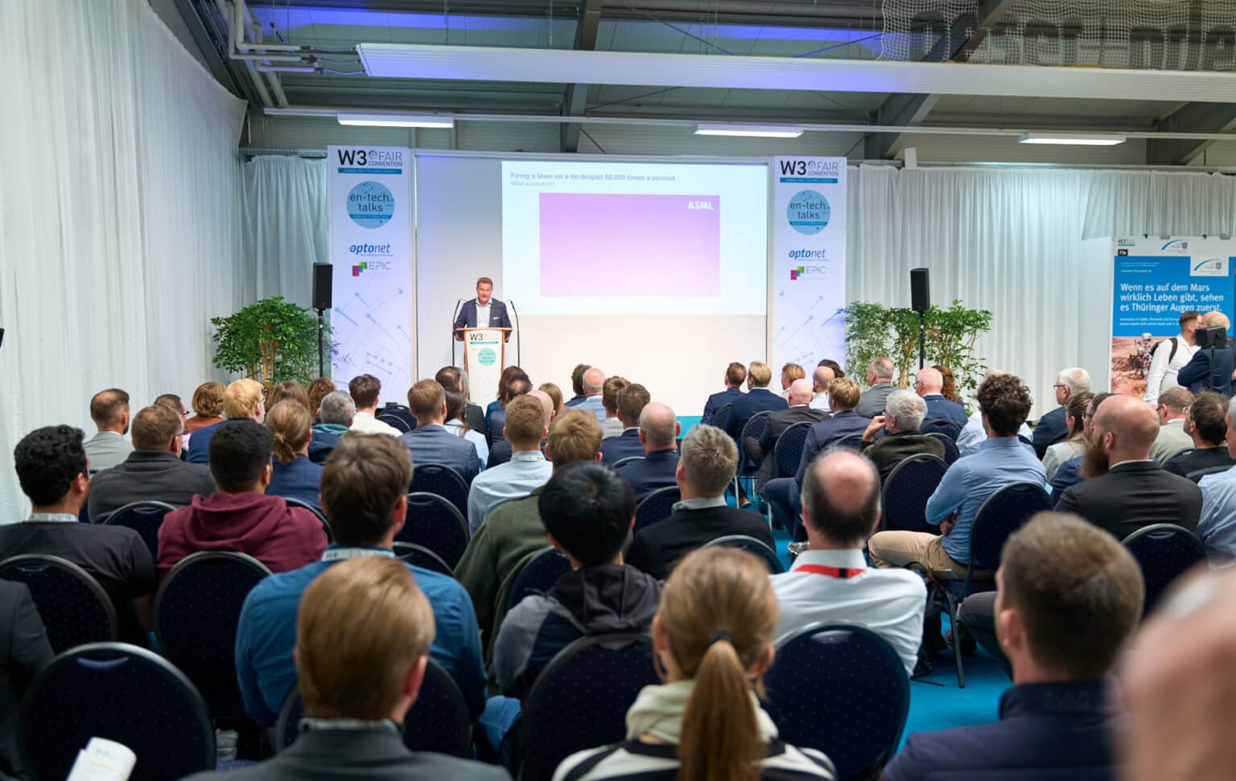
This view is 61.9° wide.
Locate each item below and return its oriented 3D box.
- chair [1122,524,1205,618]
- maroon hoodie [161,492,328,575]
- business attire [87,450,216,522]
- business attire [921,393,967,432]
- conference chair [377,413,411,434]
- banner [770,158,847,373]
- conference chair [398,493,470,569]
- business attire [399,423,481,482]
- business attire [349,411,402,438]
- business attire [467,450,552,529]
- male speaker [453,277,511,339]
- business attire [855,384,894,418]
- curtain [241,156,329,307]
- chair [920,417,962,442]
[{"bbox_3d":[1.871,0.895,3.931,0.440,0.885,0.550,-1,3,-16],"label":"chair"},{"bbox_3d":[-1.250,0.620,3.436,0.530,0.571,0.360,0,3,-3],"label":"maroon hoodie"},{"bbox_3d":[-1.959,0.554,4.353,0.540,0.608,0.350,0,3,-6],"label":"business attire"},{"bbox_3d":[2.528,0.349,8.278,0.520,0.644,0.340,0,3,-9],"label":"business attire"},{"bbox_3d":[-1.941,0.643,8.772,0.450,0.920,0.560,0,3,-6],"label":"conference chair"},{"bbox_3d":[2.503,-1.339,13.445,1.020,3.420,0.100,0,3,-8],"label":"banner"},{"bbox_3d":[-0.874,0.872,4.689,0.460,0.890,0.570,0,3,-8],"label":"conference chair"},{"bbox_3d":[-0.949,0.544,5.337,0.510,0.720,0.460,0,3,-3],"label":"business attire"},{"bbox_3d":[-1.608,0.442,6.537,0.520,0.660,0.420,0,3,-3],"label":"business attire"},{"bbox_3d":[-0.415,0.555,4.721,0.540,0.620,0.380,-1,3,-9],"label":"business attire"},{"bbox_3d":[-1.425,-0.328,10.899,0.600,1.740,0.420,0,3,-5],"label":"male speaker"},{"bbox_3d":[2.337,0.265,9.081,0.520,0.680,0.420,-1,3,-15],"label":"business attire"},{"bbox_3d":[-4.401,-1.201,13.955,1.400,3.900,0.200,0,3,-7],"label":"curtain"},{"bbox_3d":[2.490,0.658,8.347,0.460,0.890,0.570,-1,3,-11],"label":"chair"}]

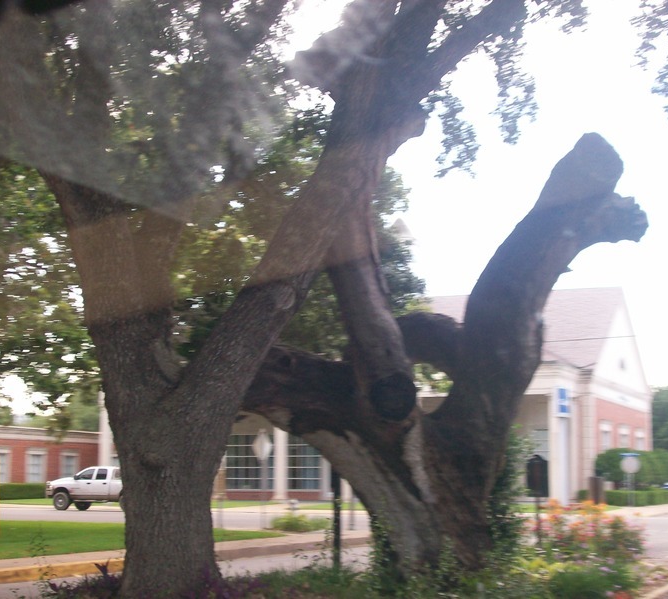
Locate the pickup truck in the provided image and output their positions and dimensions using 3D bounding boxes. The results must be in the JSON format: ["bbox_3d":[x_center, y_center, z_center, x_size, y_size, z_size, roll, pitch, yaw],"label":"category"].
[{"bbox_3d":[-10.850,9.014,61.725,5.800,2.080,2.050,-3,-8,22],"label":"pickup truck"}]

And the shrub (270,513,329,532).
[{"bbox_3d":[-0.926,5.953,34.734,1.500,0.520,1.150,0,-8,-2],"label":"shrub"}]

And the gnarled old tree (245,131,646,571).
[{"bbox_3d":[1.647,0.721,20.464,6.300,7.000,3.800,-1,-8,5],"label":"gnarled old tree"}]

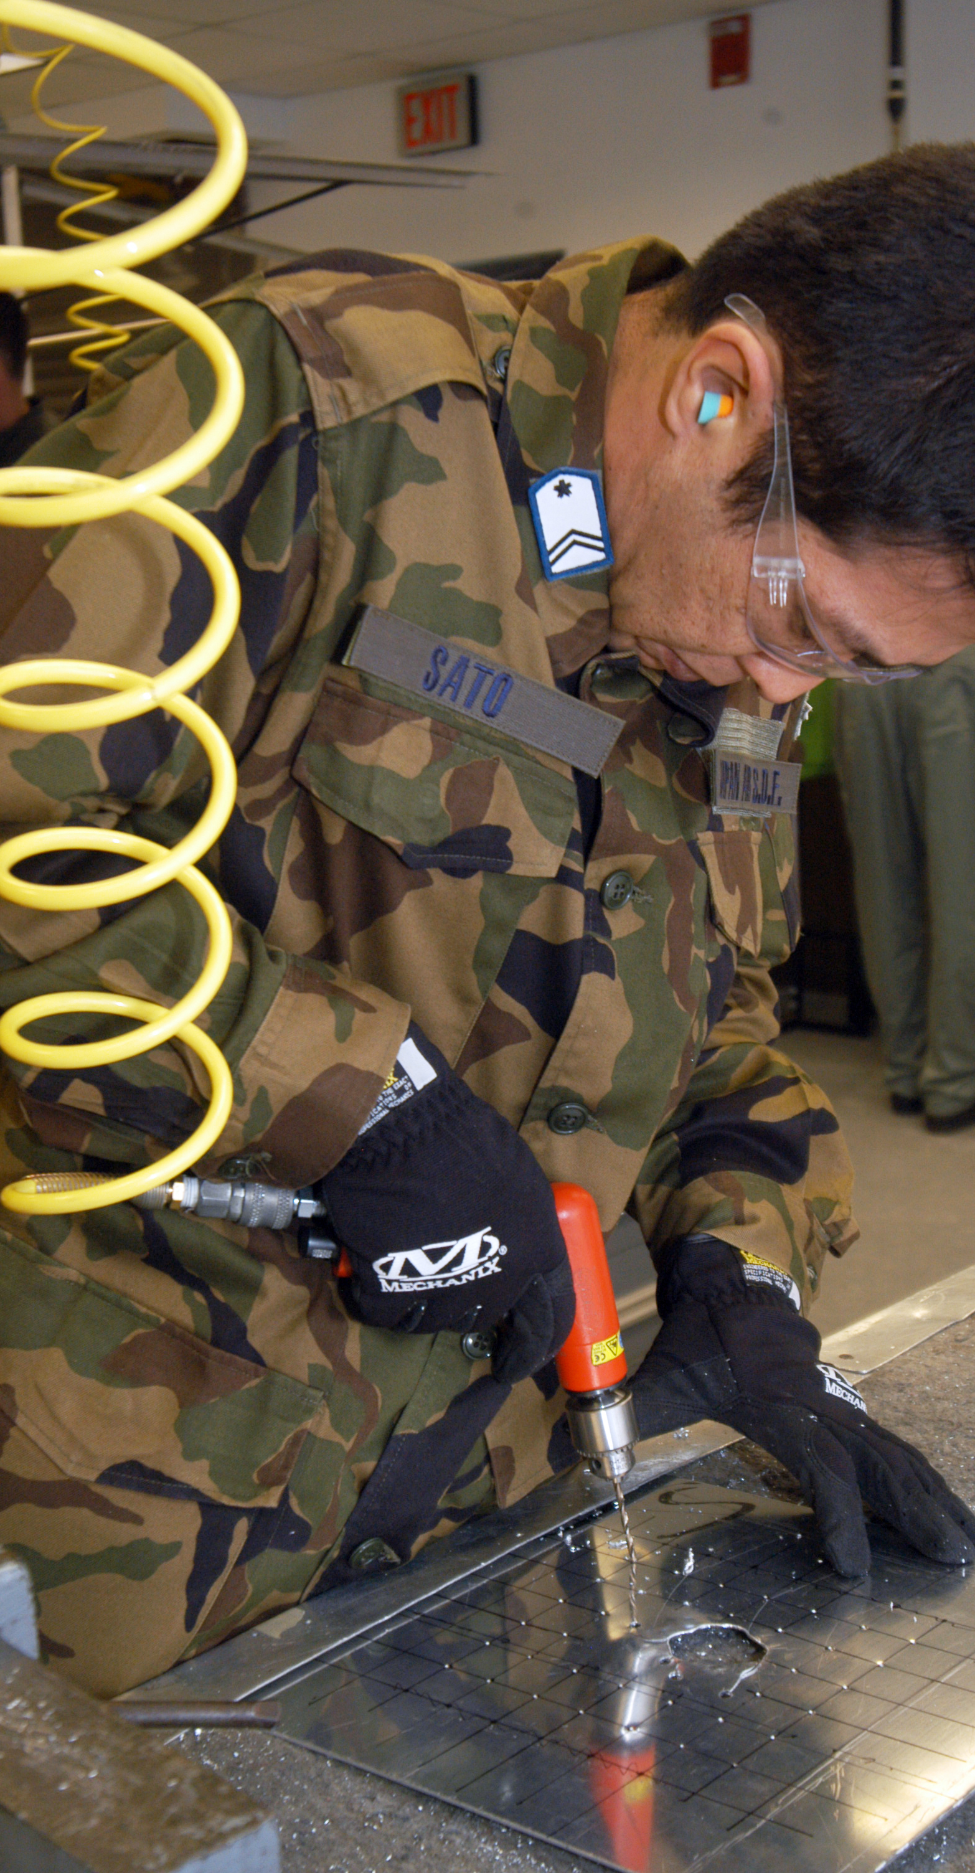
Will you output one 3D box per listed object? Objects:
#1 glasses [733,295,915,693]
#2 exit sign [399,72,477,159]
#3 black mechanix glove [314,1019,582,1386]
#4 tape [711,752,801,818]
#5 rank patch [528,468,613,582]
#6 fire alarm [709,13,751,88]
[{"bbox_3d":[0.163,-0.197,1.100,0.052,0.165,0.150,-7,-5,38],"label":"glasses"},{"bbox_3d":[-0.149,-2.491,7.250,0.300,0.203,0.045,5,12,41],"label":"exit sign"},{"bbox_3d":[-0.020,0.121,1.070,0.108,0.163,0.090,-22,-18,5],"label":"black mechanix glove"},{"bbox_3d":[0.144,-0.082,1.280,0.008,0.030,0.130,6,4,25],"label":"tape"},{"bbox_3d":[0.038,-0.186,1.080,0.032,0.049,0.006,-11,8,4],"label":"rank patch"},{"bbox_3d":[0.660,-2.407,6.500,0.126,0.176,0.050,5,12,41],"label":"fire alarm"}]

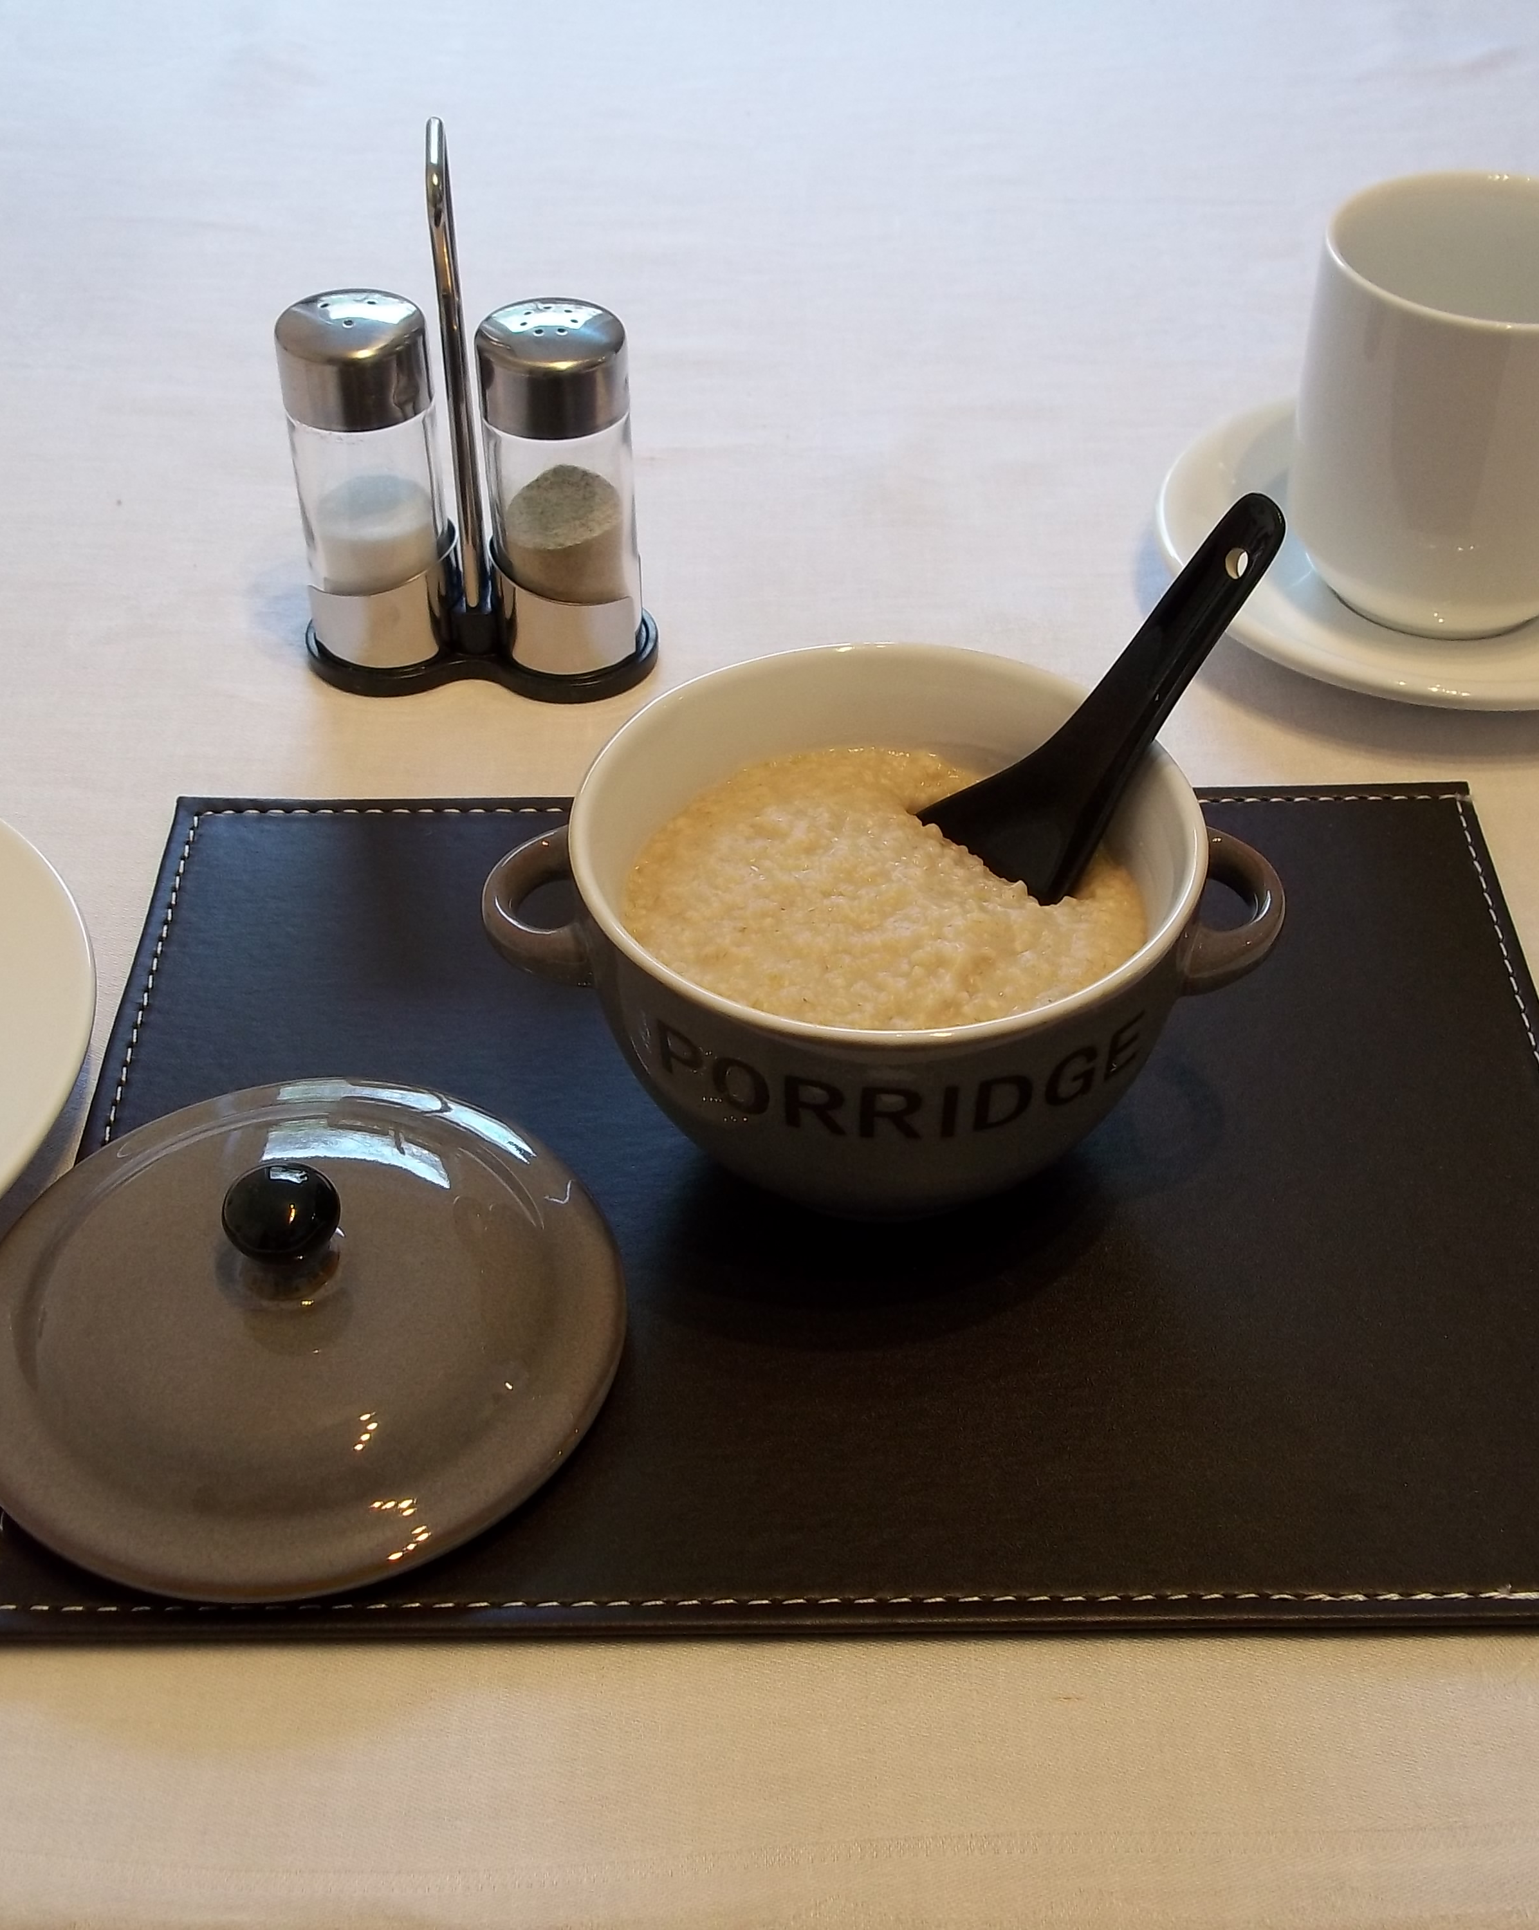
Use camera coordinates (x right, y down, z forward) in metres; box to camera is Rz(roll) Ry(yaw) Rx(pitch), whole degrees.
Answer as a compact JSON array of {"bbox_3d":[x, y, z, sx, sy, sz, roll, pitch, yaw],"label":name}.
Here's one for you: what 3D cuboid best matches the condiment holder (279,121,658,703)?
[{"bbox_3d":[-0.074,-0.131,0.568,0.091,0.142,0.046,3,43,4],"label":"condiment holder"}]

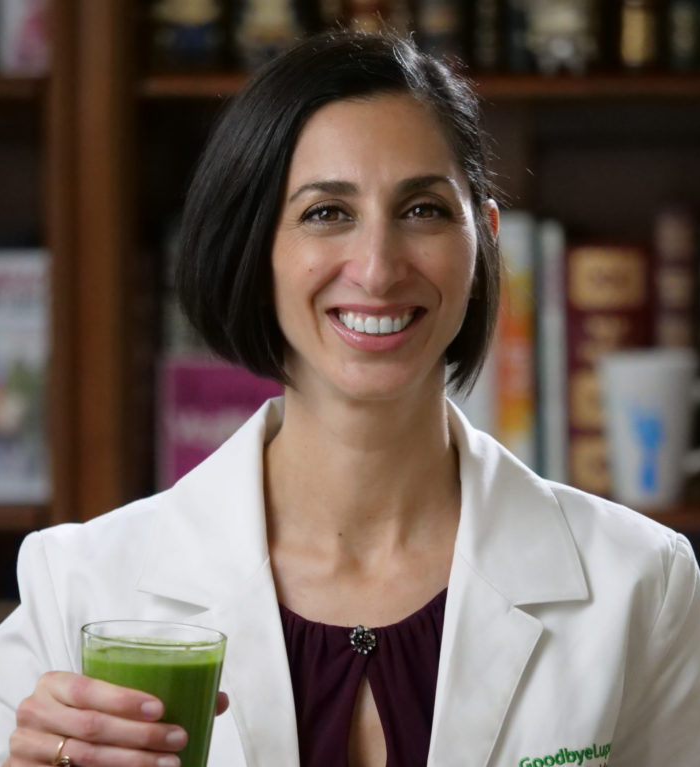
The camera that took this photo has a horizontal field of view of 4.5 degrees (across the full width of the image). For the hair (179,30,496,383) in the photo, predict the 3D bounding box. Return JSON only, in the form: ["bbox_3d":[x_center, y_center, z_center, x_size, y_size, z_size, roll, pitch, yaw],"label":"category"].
[{"bbox_3d":[-0.009,-0.108,5.580,0.204,0.229,0.220,0,1,-2],"label":"hair"}]

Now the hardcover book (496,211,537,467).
[{"bbox_3d":[0.150,-0.028,8.045,0.035,0.263,0.190,0,3,0],"label":"hardcover book"}]

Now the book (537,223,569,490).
[{"bbox_3d":[0.181,-0.024,8.045,0.027,0.256,0.190,0,3,0],"label":"book"}]

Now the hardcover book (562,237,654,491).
[{"bbox_3d":[0.232,-0.013,8.035,0.078,0.234,0.170,0,3,0],"label":"hardcover book"}]

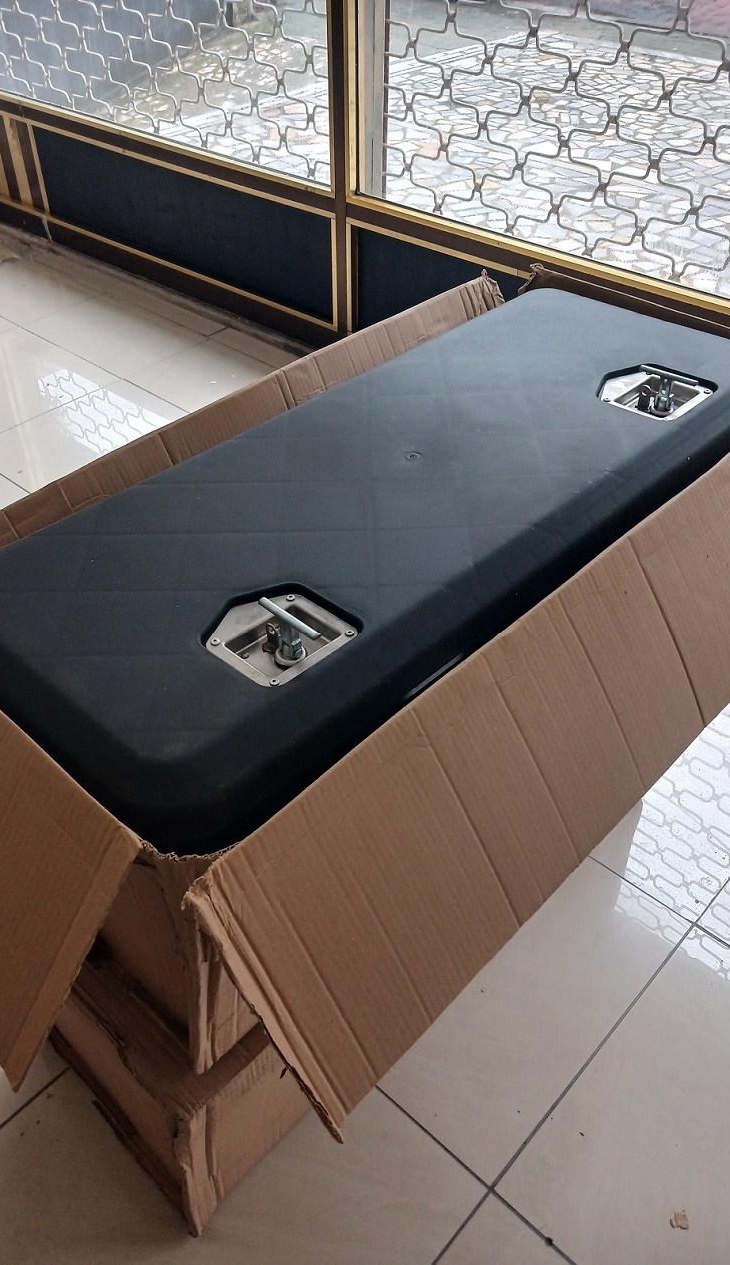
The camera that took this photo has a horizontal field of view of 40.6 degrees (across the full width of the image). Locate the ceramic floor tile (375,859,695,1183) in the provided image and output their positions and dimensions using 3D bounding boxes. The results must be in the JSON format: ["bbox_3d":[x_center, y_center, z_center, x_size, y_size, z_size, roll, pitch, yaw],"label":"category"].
[{"bbox_3d":[0.162,0.526,1.715,0.580,0.010,0.580,31,50,31],"label":"ceramic floor tile"}]

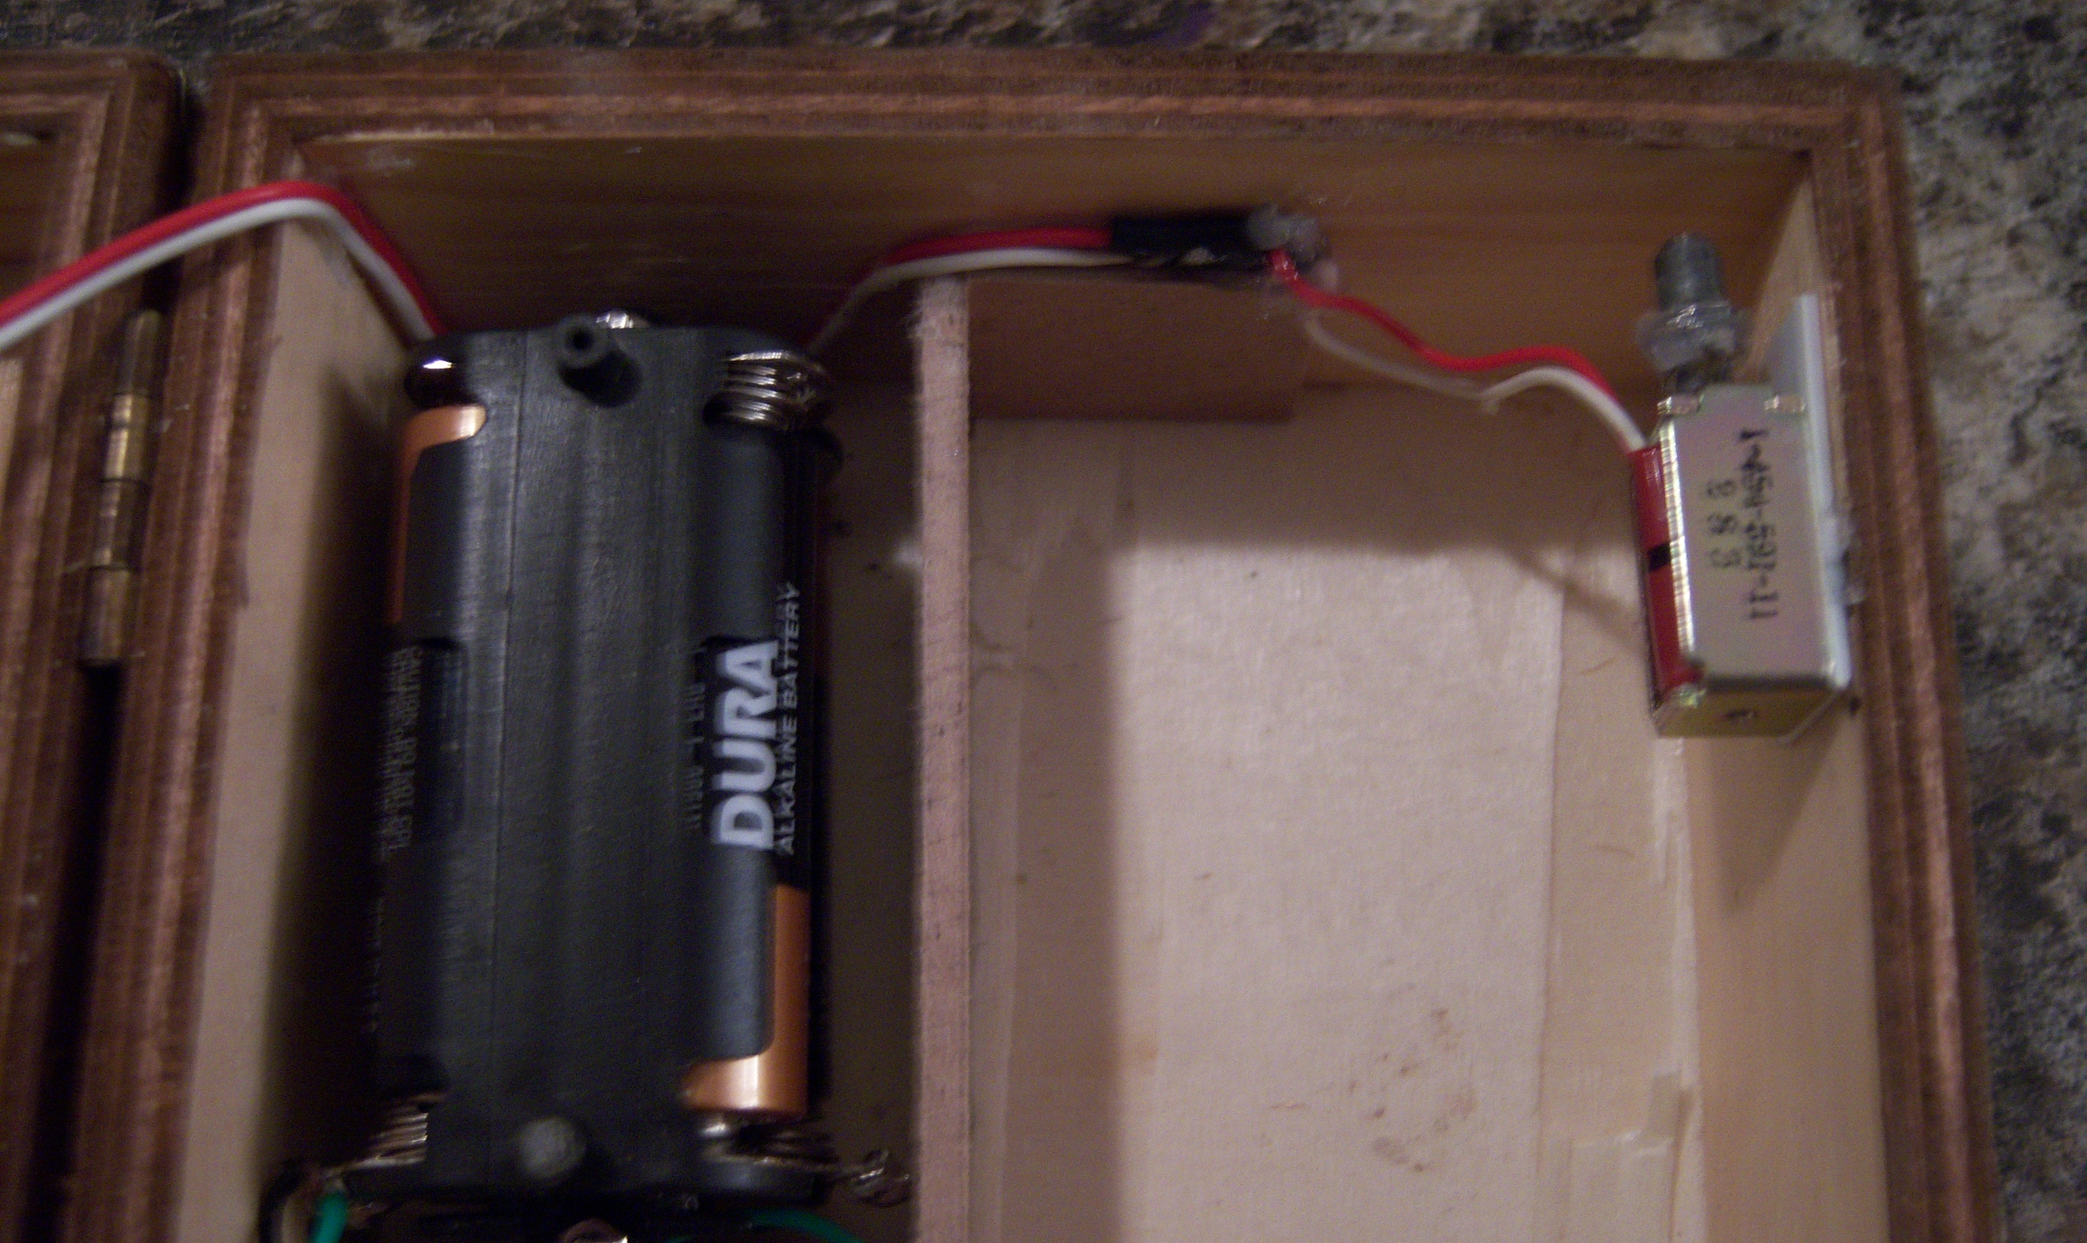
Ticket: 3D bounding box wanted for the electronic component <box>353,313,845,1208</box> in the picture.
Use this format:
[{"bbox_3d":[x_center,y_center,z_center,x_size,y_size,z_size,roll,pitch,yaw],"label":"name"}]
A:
[{"bbox_3d":[-0.031,0.011,0.158,0.031,0.029,0.059,-1,76,3],"label":"electronic component"}]

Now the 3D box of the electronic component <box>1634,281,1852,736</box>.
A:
[{"bbox_3d":[0.043,-0.006,0.137,0.009,0.011,0.025,1,70,4],"label":"electronic component"}]

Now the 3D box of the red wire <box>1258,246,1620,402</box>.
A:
[{"bbox_3d":[0.027,-0.020,0.149,0.024,0.008,0.005,20,78,8],"label":"red wire"}]

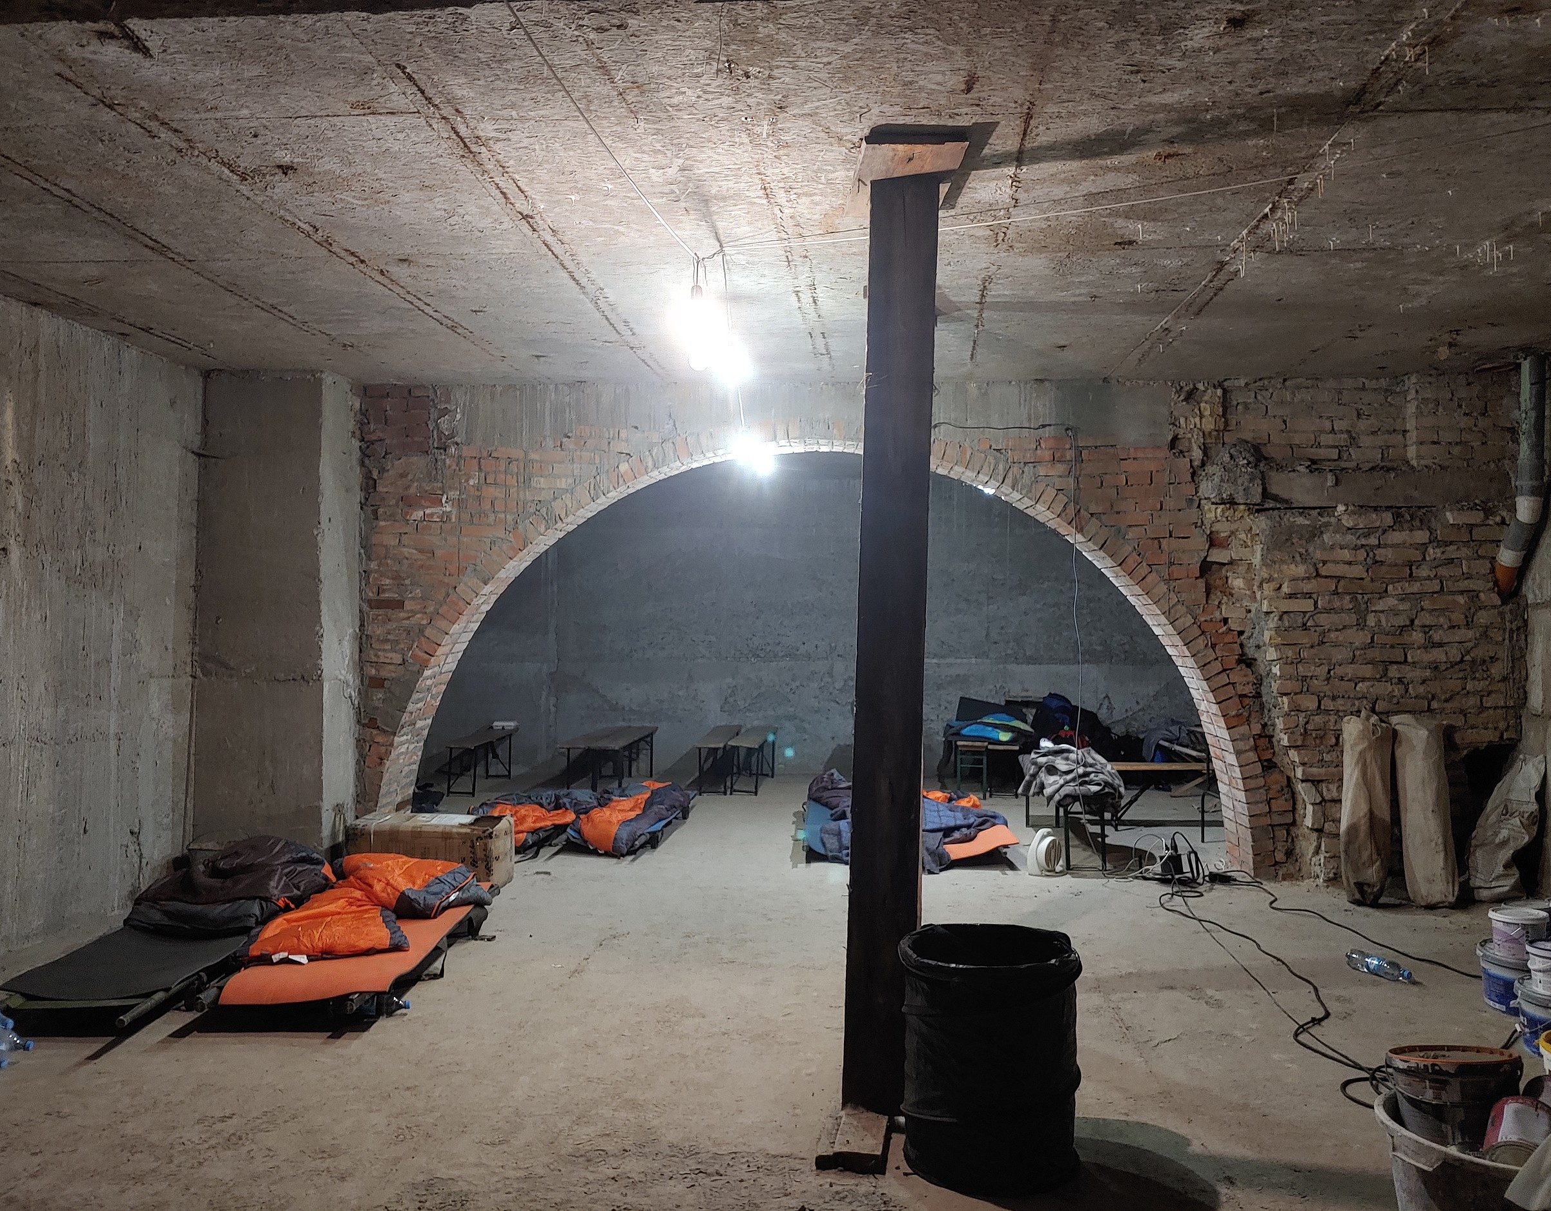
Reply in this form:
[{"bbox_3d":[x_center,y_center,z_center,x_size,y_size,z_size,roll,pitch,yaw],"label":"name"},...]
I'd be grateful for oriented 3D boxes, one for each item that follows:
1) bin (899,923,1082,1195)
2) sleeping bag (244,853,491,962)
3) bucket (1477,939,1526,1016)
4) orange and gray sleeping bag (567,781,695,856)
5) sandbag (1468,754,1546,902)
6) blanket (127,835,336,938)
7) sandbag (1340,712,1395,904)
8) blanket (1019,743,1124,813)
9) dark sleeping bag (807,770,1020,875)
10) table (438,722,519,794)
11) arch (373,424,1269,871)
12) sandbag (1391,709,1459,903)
[{"bbox_3d":[0.583,1.211,3.172,0.485,0.565,0.485,1,-1,0],"label":"bin"},{"bbox_3d":[-1.660,1.241,4.950,0.700,0.200,1.120,1,-1,-2],"label":"sleeping bag"},{"bbox_3d":[2.872,1.439,4.461,0.305,0.205,0.305,1,-1,0],"label":"bucket"},{"bbox_3d":[-0.912,1.357,7.723,0.570,0.280,1.750,0,-1,6],"label":"orange and gray sleeping bag"},{"bbox_3d":[4.082,1.209,6.500,0.290,0.800,0.230,13,-2,5],"label":"sandbag"},{"bbox_3d":[-2.300,1.200,5.030,0.630,0.260,0.820,1,-1,-2],"label":"blanket"},{"bbox_3d":[3.235,1.085,6.379,0.260,1.000,0.280,0,-1,4],"label":"sandbag"},{"bbox_3d":[1.920,1.069,7.579,0.500,0.340,0.950,0,-1,3],"label":"blanket"},{"bbox_3d":[0.790,1.304,7.100,1.180,0.360,1.250,1,-1,5],"label":"dark sleeping bag"},{"bbox_3d":[-2.563,1.389,10.302,0.250,0.455,1.880,1,-1,0],"label":"table"},{"bbox_3d":[0.235,0.241,7.258,5.397,2.671,0.420,0,-1,4],"label":"arch"},{"bbox_3d":[3.580,1.118,6.420,0.260,1.020,0.220,1,-10,5],"label":"sandbag"}]

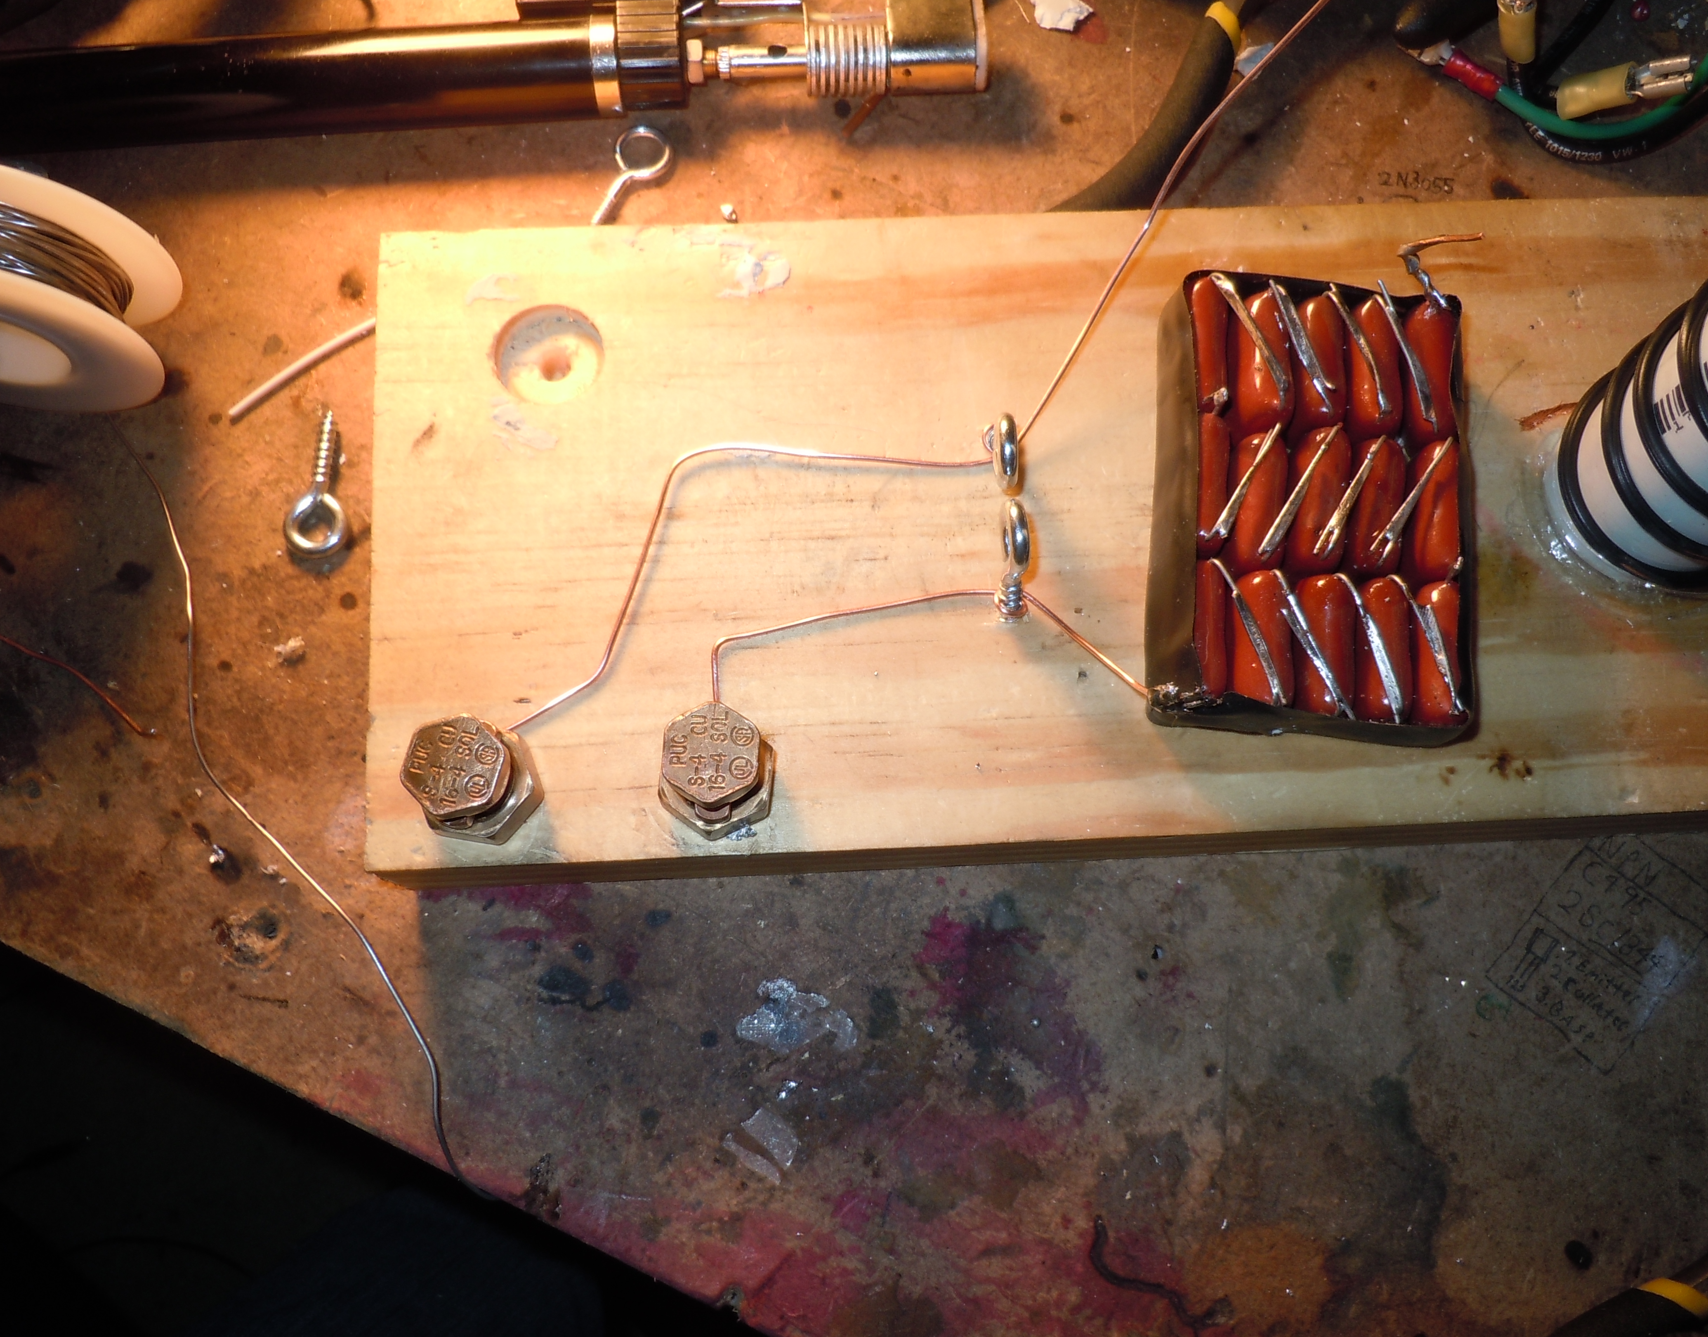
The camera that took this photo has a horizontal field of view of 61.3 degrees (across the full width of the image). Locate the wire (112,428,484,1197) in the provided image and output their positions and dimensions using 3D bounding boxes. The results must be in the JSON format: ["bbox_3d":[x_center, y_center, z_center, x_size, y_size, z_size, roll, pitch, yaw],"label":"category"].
[{"bbox_3d":[-0.082,0.018,0.200,0.011,0.004,0.125,-28,77,-9],"label":"wire"}]

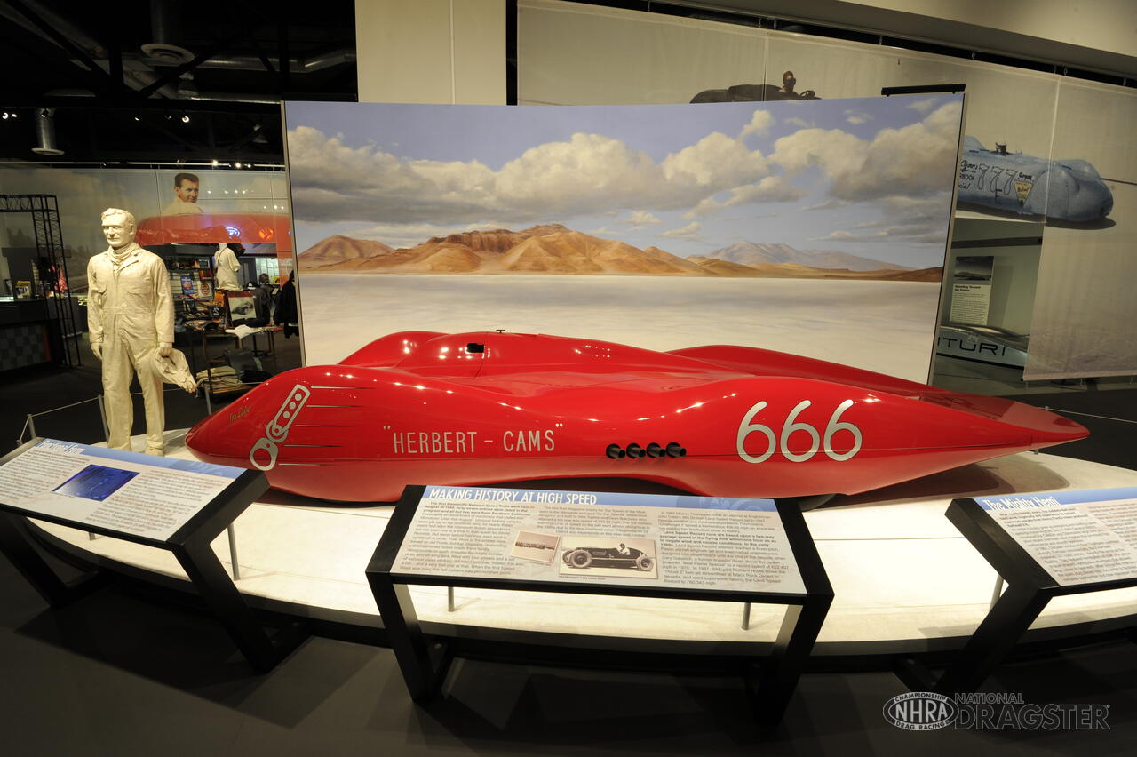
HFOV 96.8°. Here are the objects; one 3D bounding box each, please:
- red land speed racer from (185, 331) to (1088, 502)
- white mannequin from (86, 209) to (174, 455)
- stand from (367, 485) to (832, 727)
[{"bbox_3d":[0.450,0.168,3.624,5.850,0.950,1.820,0,11,2],"label":"red land speed racer"},{"bbox_3d":[-3.391,-0.313,3.853,0.580,1.810,0.360,-3,11,-14],"label":"white mannequin"},{"bbox_3d":[0.081,0.751,1.591,1.246,0.763,0.440,1,11,4],"label":"stand"}]

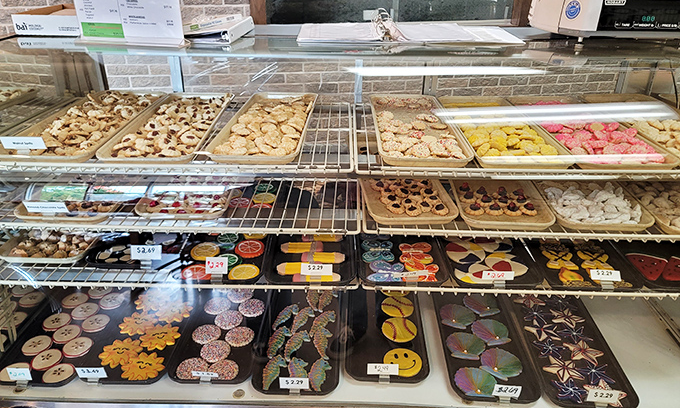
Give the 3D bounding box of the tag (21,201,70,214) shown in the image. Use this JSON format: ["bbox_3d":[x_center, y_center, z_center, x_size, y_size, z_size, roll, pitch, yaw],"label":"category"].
[{"bbox_3d":[-0.702,0.009,1.175,0.101,0.034,0.003,1,40,1],"label":"tag"}]

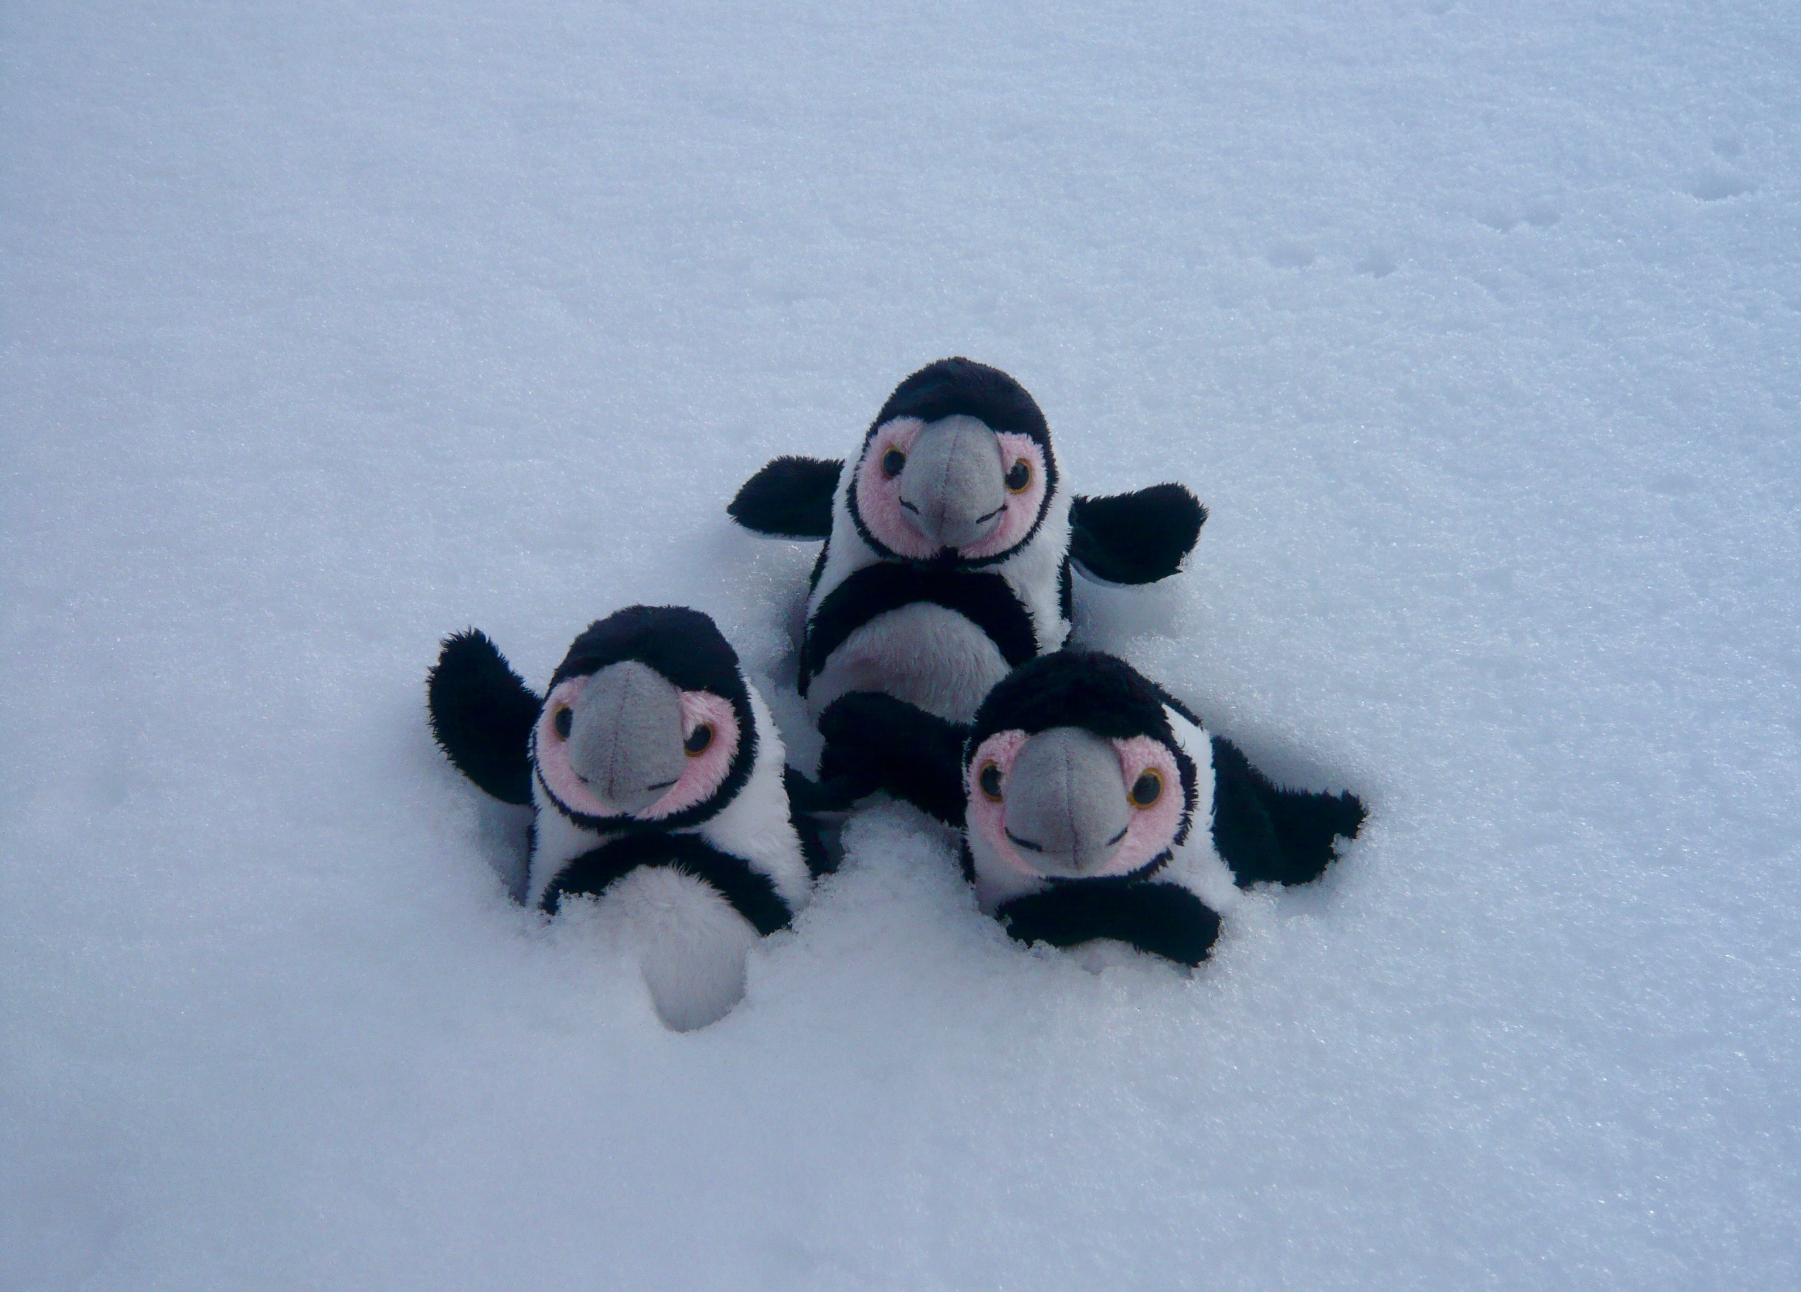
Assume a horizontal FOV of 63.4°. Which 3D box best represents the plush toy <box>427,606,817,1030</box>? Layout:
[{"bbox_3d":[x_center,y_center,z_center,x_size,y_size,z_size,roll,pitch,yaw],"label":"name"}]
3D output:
[{"bbox_3d":[-0.097,0.071,0.598,0.177,0.191,0.126,4,31,1],"label":"plush toy"}]

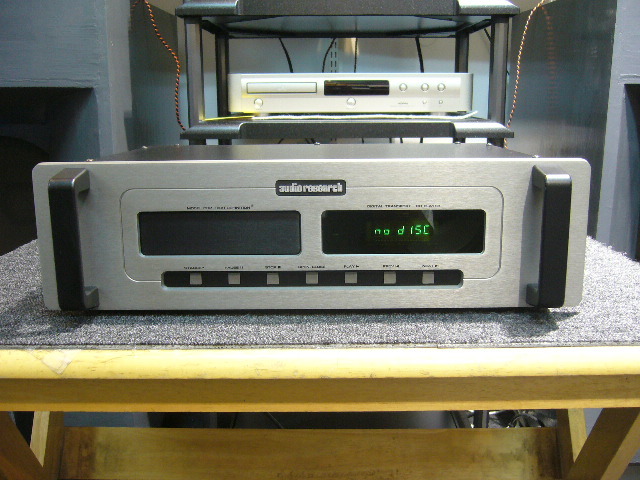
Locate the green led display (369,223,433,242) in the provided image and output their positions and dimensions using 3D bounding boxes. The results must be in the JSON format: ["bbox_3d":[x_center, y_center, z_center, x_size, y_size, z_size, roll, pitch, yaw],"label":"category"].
[{"bbox_3d":[0.071,-0.007,0.573,0.057,0.018,0.005,0,11,1],"label":"green led display"}]

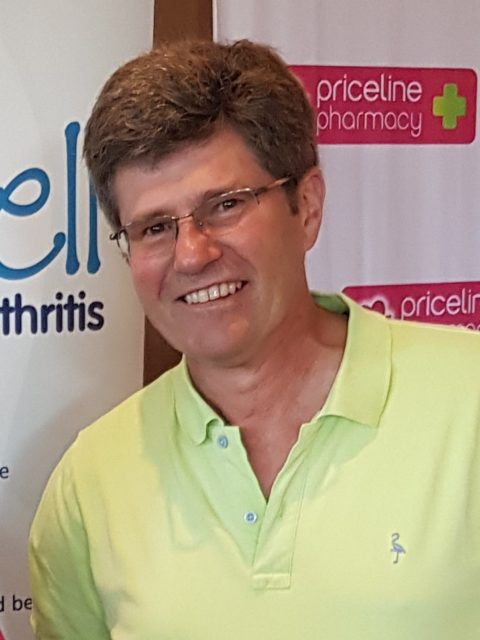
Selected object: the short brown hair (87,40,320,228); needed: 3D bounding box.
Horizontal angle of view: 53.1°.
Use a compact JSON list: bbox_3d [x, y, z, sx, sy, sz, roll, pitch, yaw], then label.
[{"bbox_3d":[-0.046,-0.184,0.465,0.195,0.165,0.205,-13,13,24],"label":"short brown hair"}]

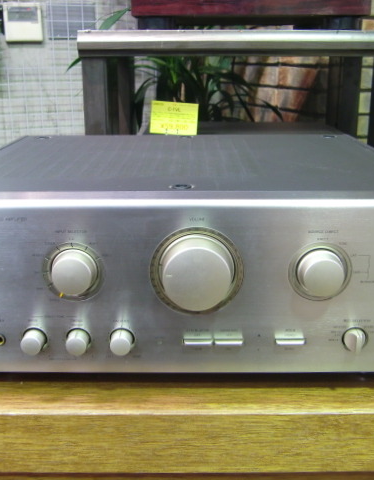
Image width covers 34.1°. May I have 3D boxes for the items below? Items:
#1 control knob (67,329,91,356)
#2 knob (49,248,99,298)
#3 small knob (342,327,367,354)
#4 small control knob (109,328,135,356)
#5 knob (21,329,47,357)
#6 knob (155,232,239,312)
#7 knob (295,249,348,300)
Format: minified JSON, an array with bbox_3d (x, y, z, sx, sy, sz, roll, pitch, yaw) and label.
[{"bbox_3d":[-0.093,0.088,0.519,0.018,0.018,0.014,0,18,1],"label":"control knob"},{"bbox_3d":[-0.094,0.029,0.500,0.038,0.038,0.015,0,18,1],"label":"knob"},{"bbox_3d":[0.144,0.086,0.517,0.019,0.019,0.011,0,18,1],"label":"small knob"},{"bbox_3d":[-0.056,0.088,0.518,0.018,0.018,0.014,0,18,1],"label":"small control knob"},{"bbox_3d":[-0.131,0.088,0.520,0.018,0.018,0.014,0,18,1],"label":"knob"},{"bbox_3d":[0.009,0.029,0.496,0.062,0.062,0.020,0,18,1],"label":"knob"},{"bbox_3d":[0.110,0.029,0.497,0.038,0.038,0.015,0,18,1],"label":"knob"}]

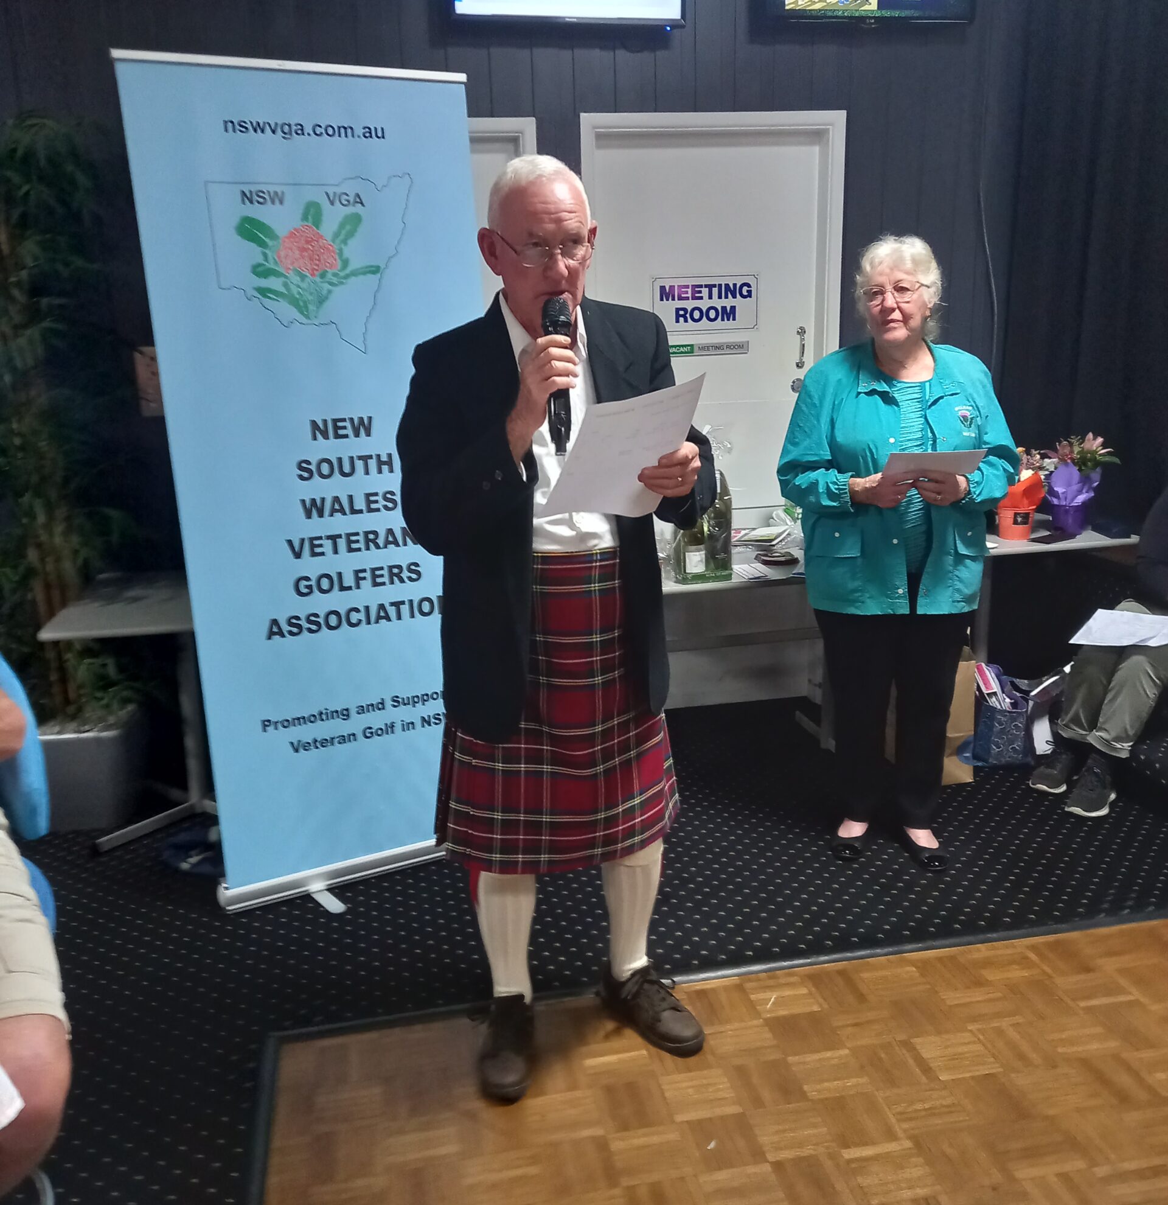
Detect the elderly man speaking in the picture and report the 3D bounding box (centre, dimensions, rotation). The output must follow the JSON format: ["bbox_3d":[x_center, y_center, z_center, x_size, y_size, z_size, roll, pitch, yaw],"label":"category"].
[{"bbox_3d":[-0.044,0.078,2.111,0.570,1.725,0.430,-6,15,-16],"label":"elderly man speaking"}]

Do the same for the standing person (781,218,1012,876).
[{"bbox_3d":[0.810,-0.102,2.933,0.580,1.629,0.390,-3,14,-4],"label":"standing person"}]

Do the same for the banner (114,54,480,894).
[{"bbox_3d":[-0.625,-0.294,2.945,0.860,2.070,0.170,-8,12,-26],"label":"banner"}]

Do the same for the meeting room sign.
[{"bbox_3d":[0.430,-1.016,3.961,0.384,0.288,0.015,-4,14,-10],"label":"meeting room sign"}]

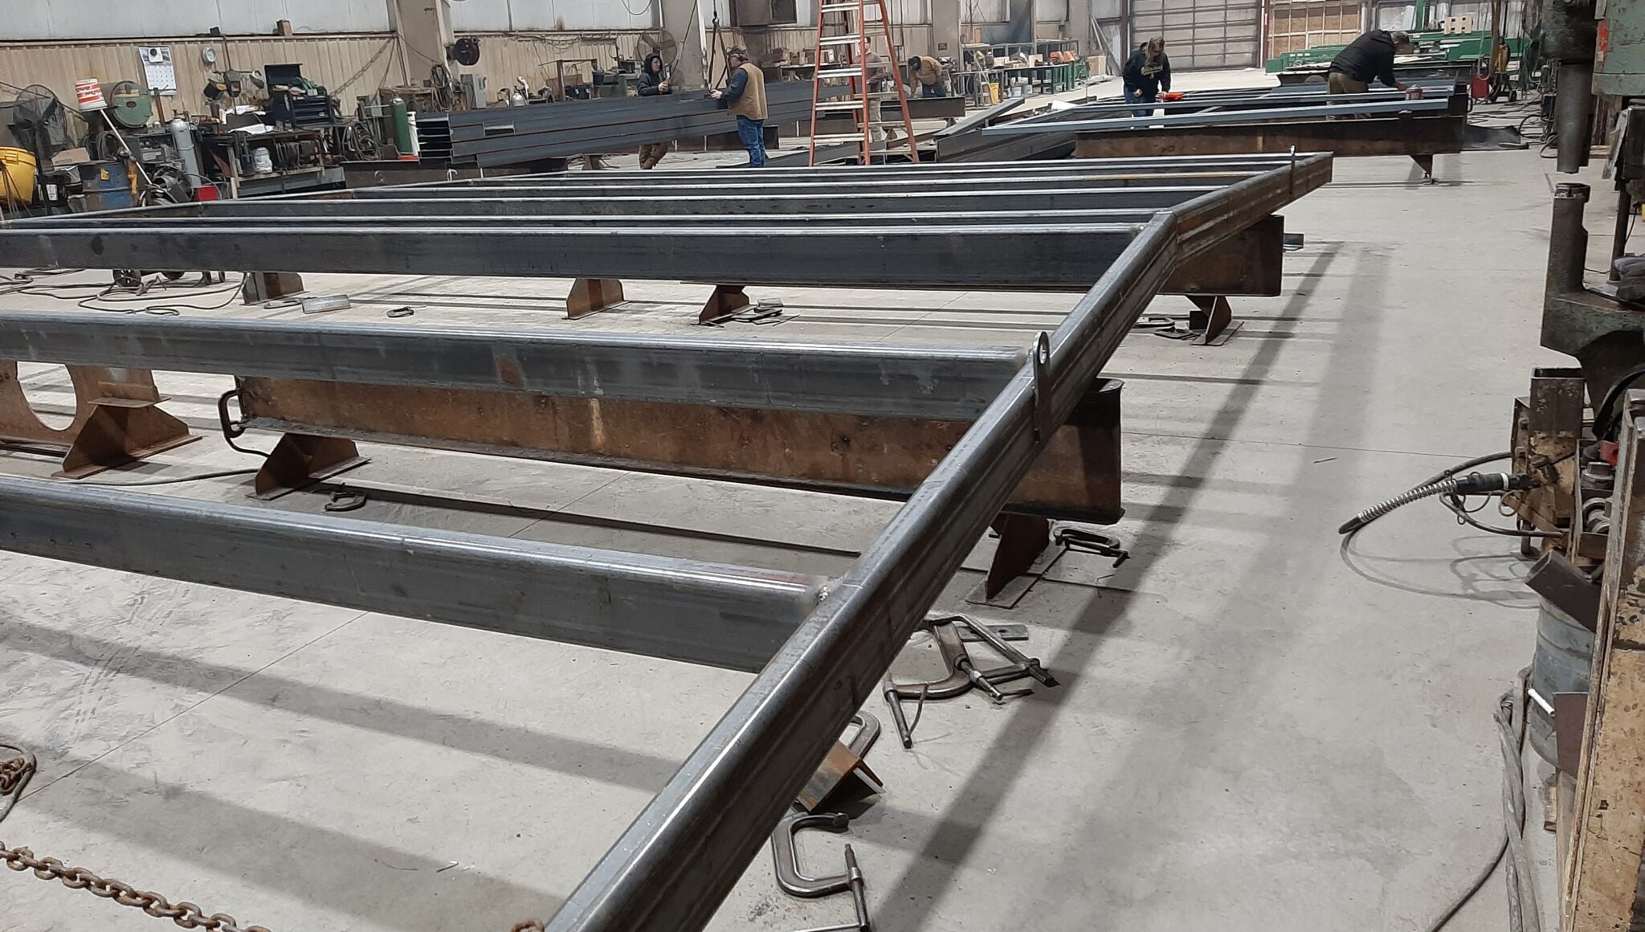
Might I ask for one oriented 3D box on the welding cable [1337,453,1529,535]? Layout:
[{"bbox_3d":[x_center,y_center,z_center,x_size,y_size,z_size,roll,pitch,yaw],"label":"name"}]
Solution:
[{"bbox_3d":[1.942,0.092,3.909,0.560,0.280,0.240,6,21,26],"label":"welding cable"}]

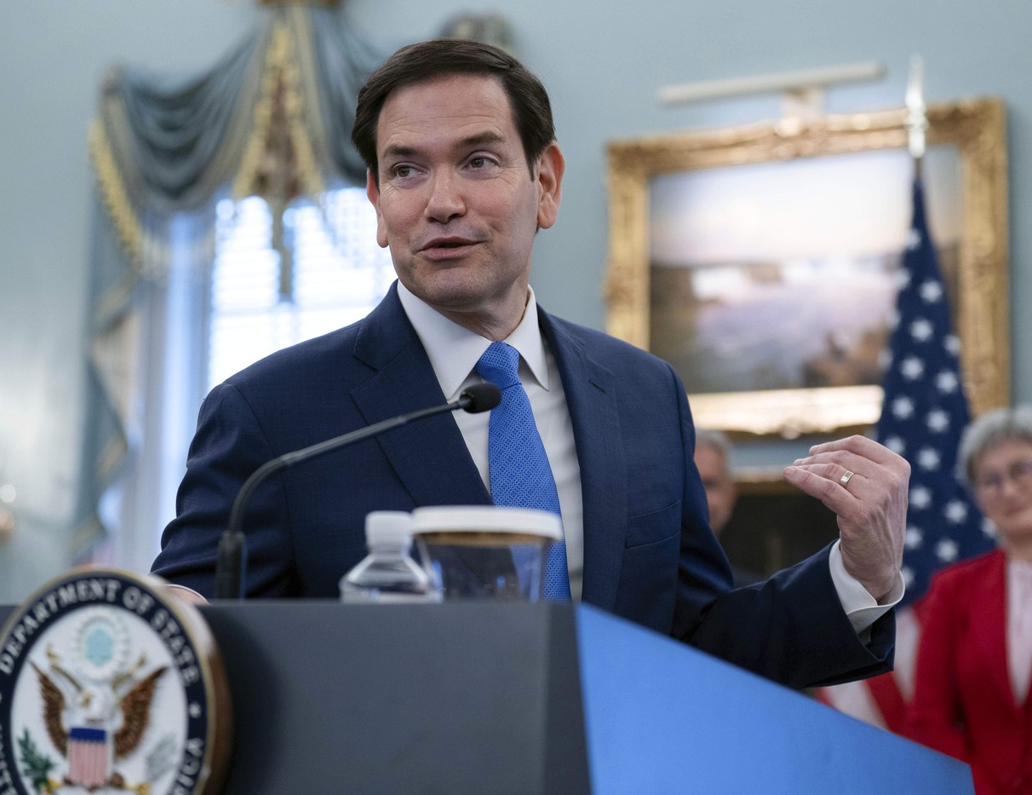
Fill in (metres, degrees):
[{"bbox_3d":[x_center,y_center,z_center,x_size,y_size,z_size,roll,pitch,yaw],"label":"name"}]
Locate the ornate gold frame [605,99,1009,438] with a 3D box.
[{"bbox_3d":[0.742,-0.306,6.026,1.109,0.833,0.100,-3,-8,28],"label":"ornate gold frame"}]

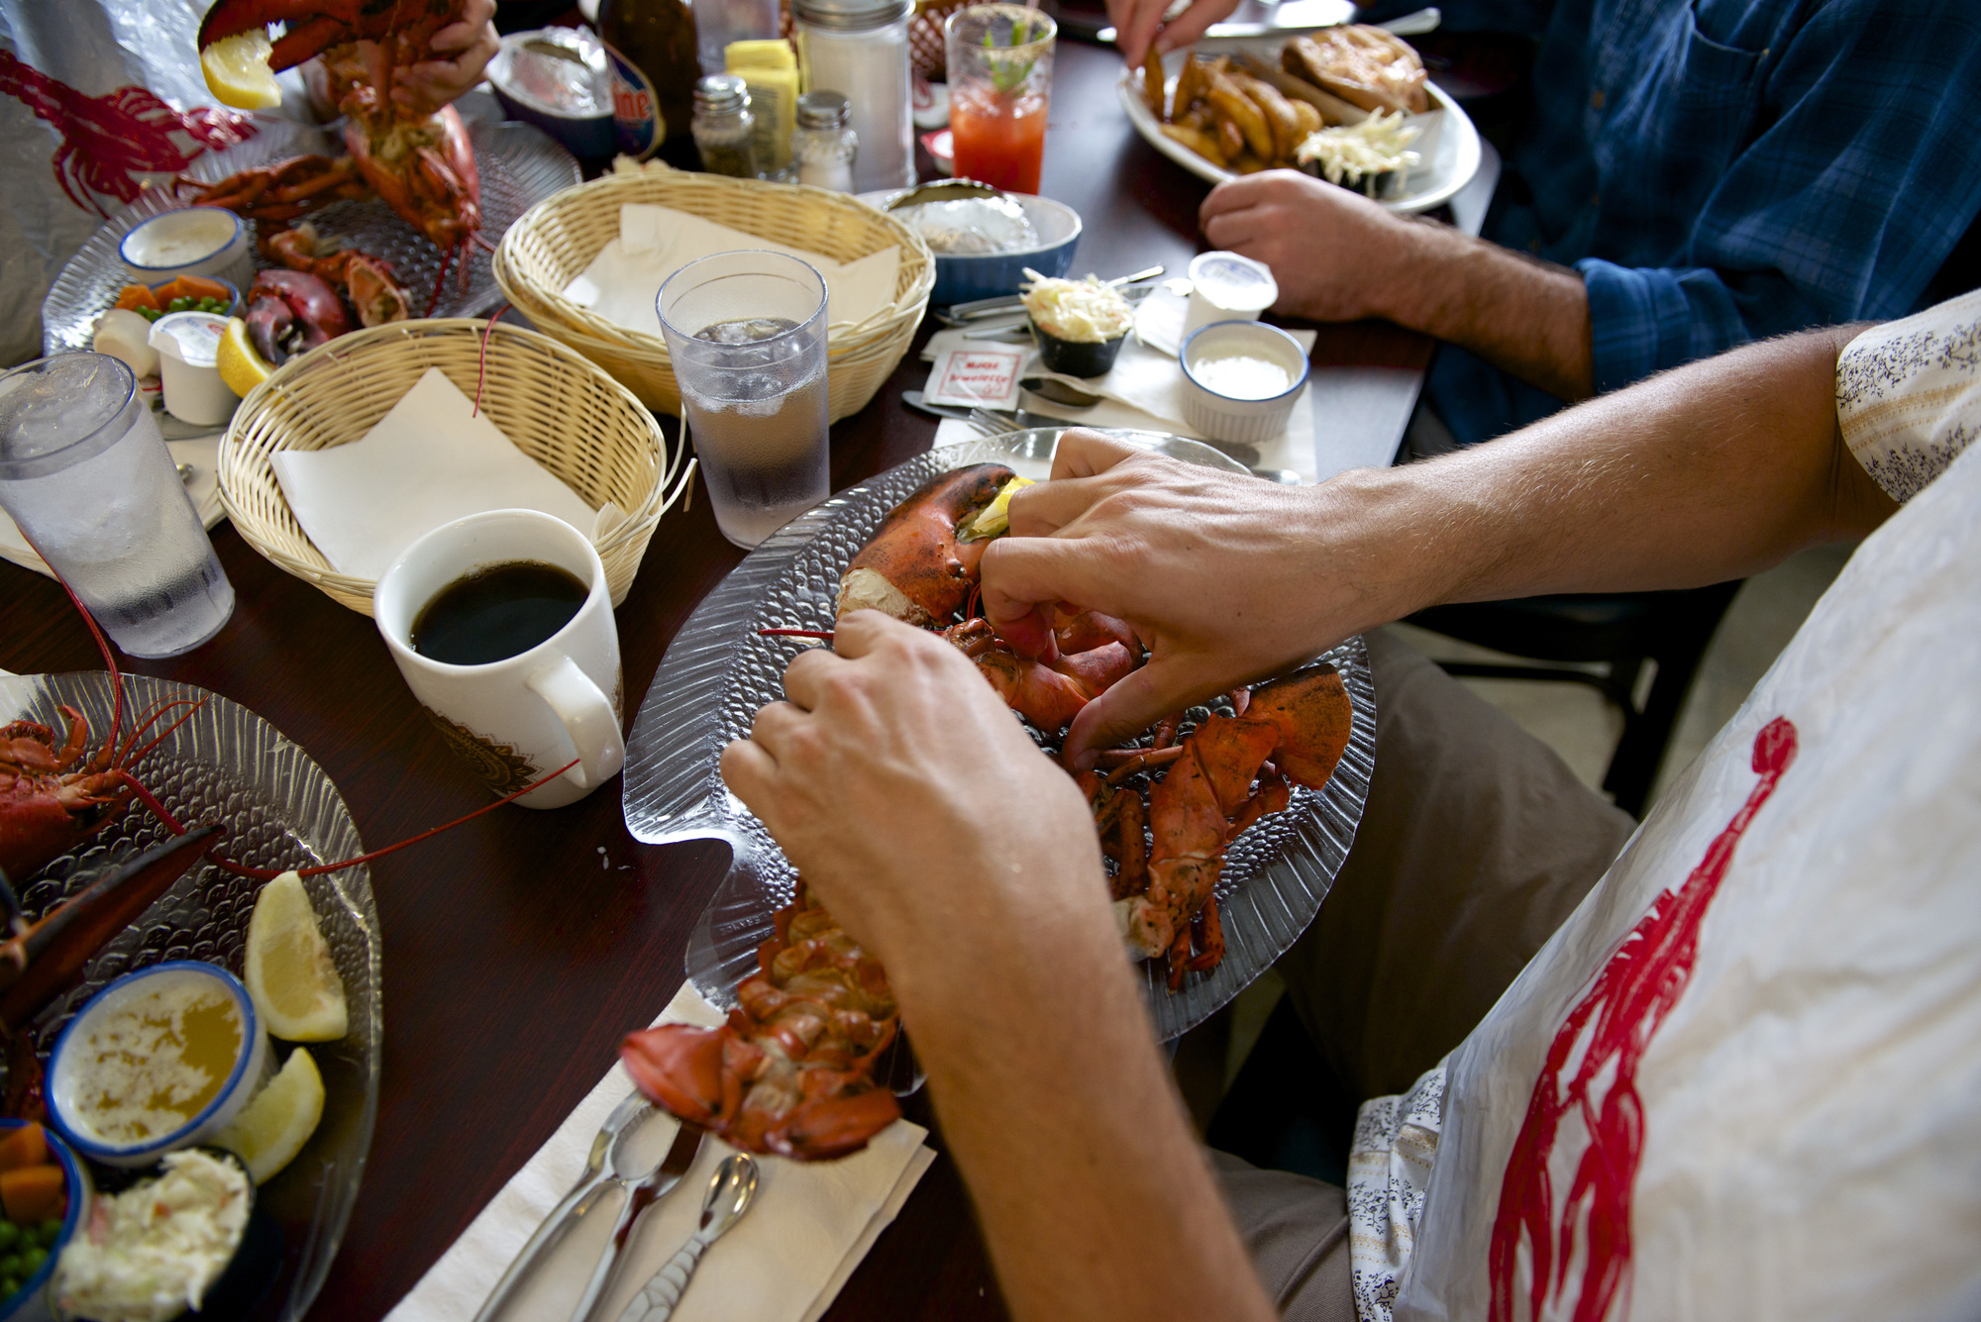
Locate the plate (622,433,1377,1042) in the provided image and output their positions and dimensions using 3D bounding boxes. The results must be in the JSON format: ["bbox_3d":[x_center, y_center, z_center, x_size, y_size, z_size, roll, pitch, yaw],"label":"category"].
[{"bbox_3d":[0.018,0.016,0.590,0.302,0.026,0.379,20,53,15],"label":"plate"}]

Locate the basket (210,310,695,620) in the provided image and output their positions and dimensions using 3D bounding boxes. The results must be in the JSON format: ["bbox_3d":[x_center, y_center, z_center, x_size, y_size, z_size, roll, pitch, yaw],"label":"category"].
[{"bbox_3d":[-0.252,-0.076,0.633,0.230,0.072,0.177,29,55,21],"label":"basket"}]

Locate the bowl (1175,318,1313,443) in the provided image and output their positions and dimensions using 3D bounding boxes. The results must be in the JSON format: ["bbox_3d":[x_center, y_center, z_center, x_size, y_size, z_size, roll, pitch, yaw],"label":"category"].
[{"bbox_3d":[0.142,-0.155,0.742,0.073,0.037,0.073,1,49,0],"label":"bowl"}]

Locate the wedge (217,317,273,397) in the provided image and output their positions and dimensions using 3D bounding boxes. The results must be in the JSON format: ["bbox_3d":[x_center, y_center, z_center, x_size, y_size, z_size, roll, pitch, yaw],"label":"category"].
[{"bbox_3d":[-0.407,-0.164,0.728,0.034,0.036,0.065,-25,53,-21],"label":"wedge"}]

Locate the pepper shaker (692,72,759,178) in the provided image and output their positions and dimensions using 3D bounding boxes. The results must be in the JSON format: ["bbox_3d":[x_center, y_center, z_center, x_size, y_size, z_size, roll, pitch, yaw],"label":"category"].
[{"bbox_3d":[-0.160,-0.316,0.824,0.041,0.087,0.041,1,50,0],"label":"pepper shaker"}]

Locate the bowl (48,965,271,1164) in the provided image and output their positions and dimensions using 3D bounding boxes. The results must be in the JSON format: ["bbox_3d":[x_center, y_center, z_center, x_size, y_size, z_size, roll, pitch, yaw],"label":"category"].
[{"bbox_3d":[-0.283,0.143,0.459,0.068,0.034,0.068,1,50,-1],"label":"bowl"}]

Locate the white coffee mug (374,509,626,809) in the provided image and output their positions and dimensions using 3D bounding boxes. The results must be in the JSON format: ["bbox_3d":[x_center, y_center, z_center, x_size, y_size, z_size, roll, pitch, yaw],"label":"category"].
[{"bbox_3d":[-0.188,0.011,0.544,0.108,0.103,0.086,34,56,26],"label":"white coffee mug"}]

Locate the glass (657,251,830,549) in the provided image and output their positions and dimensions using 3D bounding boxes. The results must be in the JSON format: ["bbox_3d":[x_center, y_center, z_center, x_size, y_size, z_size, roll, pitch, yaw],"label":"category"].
[{"bbox_3d":[-0.110,-0.120,0.634,0.073,0.129,0.073,1,50,0],"label":"glass"}]

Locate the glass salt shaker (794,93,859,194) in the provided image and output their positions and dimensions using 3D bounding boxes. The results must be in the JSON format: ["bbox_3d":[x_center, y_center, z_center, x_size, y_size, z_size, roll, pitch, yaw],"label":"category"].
[{"bbox_3d":[-0.099,-0.304,0.815,0.041,0.087,0.041,1,50,0],"label":"glass salt shaker"}]

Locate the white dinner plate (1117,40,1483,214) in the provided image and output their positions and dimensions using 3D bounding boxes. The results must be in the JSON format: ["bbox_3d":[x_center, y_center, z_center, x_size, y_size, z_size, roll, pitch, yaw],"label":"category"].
[{"bbox_3d":[0.219,-0.386,0.954,0.234,0.027,0.290,-18,51,-16],"label":"white dinner plate"}]

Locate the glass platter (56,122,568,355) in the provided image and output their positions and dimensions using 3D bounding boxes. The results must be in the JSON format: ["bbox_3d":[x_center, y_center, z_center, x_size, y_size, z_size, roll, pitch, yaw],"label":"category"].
[{"bbox_3d":[-0.406,-0.243,0.814,0.298,0.028,0.365,0,49,-1],"label":"glass platter"}]

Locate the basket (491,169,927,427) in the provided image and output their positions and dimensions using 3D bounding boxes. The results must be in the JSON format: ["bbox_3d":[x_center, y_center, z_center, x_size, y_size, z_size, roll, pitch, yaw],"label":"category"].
[{"bbox_3d":[-0.151,-0.199,0.751,0.248,0.072,0.170,12,49,10],"label":"basket"}]

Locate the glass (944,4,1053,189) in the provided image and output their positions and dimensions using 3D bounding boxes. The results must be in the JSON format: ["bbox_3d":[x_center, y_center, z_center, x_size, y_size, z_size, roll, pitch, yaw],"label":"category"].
[{"bbox_3d":[0.006,-0.339,0.841,0.068,0.128,0.068,1,49,0],"label":"glass"}]

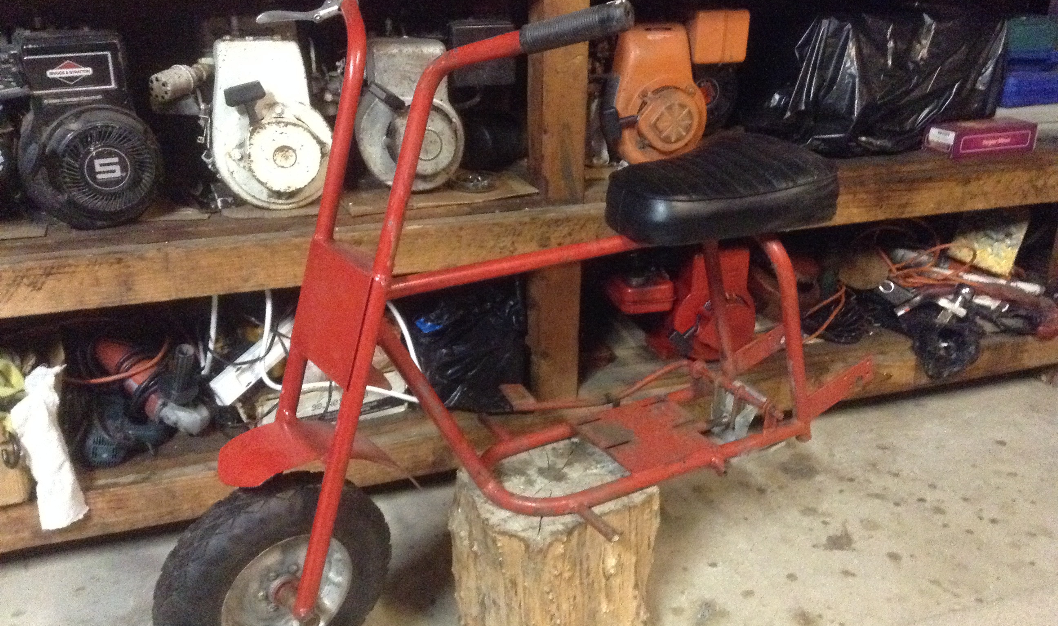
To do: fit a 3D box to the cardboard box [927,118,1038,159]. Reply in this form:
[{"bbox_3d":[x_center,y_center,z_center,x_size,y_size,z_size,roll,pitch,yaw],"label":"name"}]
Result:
[{"bbox_3d":[1.039,-0.405,2.320,0.253,0.063,0.102,-9,24,-23],"label":"cardboard box"}]

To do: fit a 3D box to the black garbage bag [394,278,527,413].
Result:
[{"bbox_3d":[-0.167,0.024,2.018,0.250,0.281,0.250,-7,23,-18],"label":"black garbage bag"}]

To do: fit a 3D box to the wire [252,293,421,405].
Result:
[{"bbox_3d":[-0.369,0.062,1.958,0.307,0.208,0.146,-7,23,-19],"label":"wire"}]

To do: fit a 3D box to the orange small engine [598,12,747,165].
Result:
[{"bbox_3d":[0.295,-0.488,2.173,0.338,0.299,0.260,-7,23,-19],"label":"orange small engine"}]

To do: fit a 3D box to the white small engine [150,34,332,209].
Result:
[{"bbox_3d":[-0.528,-0.345,1.792,0.312,0.296,0.281,-10,24,-25],"label":"white small engine"}]

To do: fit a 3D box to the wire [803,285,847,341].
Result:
[{"bbox_3d":[0.675,0.002,2.298,0.099,0.104,0.083,-7,23,-18],"label":"wire"}]

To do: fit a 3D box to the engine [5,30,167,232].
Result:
[{"bbox_3d":[-0.782,-0.307,1.671,0.291,0.312,0.291,-14,26,-33],"label":"engine"}]

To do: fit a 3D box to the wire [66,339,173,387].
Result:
[{"bbox_3d":[-0.762,0.095,1.873,0.172,0.081,0.083,-7,23,-19],"label":"wire"}]

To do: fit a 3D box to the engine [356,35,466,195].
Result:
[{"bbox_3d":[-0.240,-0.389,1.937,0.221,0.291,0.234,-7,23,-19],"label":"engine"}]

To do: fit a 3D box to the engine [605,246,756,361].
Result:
[{"bbox_3d":[0.323,-0.038,2.251,0.307,0.255,0.234,-7,23,-19],"label":"engine"}]

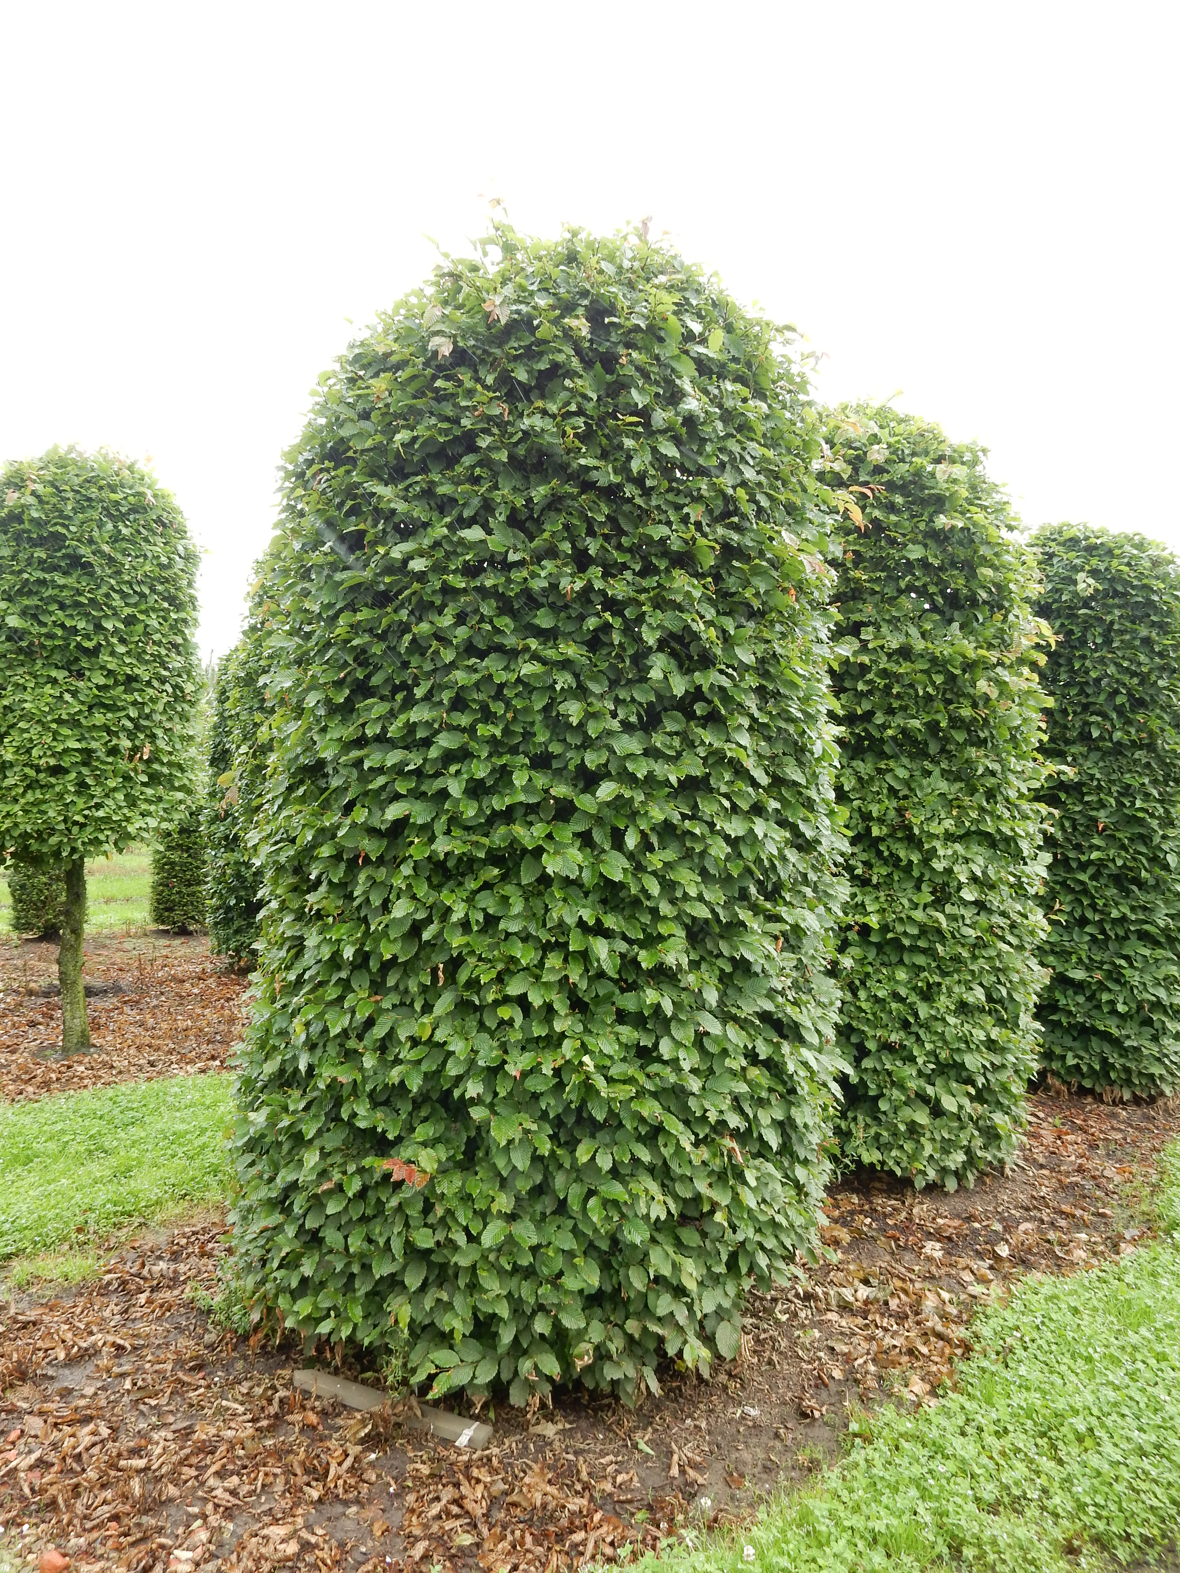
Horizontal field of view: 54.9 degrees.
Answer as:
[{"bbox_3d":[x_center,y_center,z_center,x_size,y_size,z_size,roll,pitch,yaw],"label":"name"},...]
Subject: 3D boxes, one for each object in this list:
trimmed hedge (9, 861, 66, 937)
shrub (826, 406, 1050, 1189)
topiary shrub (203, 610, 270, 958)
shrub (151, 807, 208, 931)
[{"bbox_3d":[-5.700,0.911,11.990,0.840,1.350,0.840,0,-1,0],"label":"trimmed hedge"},{"bbox_3d":[1.200,-0.069,4.951,1.550,3.150,1.550,0,-1,0],"label":"shrub"},{"bbox_3d":[-2.800,-0.033,10.301,1.450,3.200,1.450,0,-1,0],"label":"topiary shrub"},{"bbox_3d":[-4.460,0.842,12.491,0.800,1.500,0.800,0,-1,0],"label":"shrub"}]

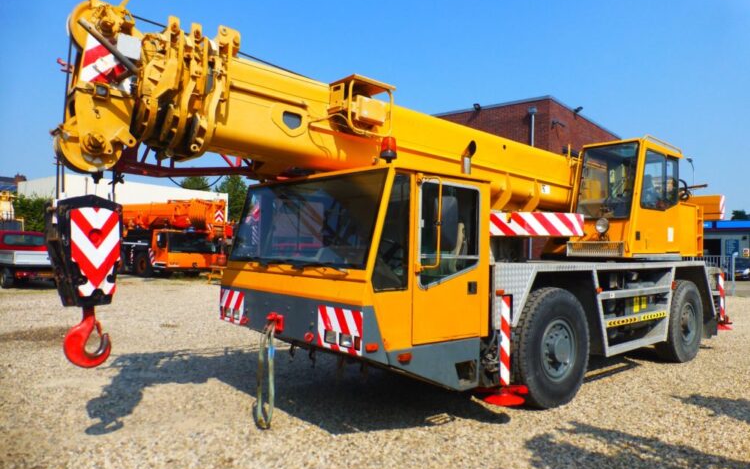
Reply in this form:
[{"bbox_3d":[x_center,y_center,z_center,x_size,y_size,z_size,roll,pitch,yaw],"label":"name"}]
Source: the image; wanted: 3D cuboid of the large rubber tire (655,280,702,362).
[{"bbox_3d":[4.680,1.329,8.006,1.245,1.245,0.320,3,-2,-41],"label":"large rubber tire"}]

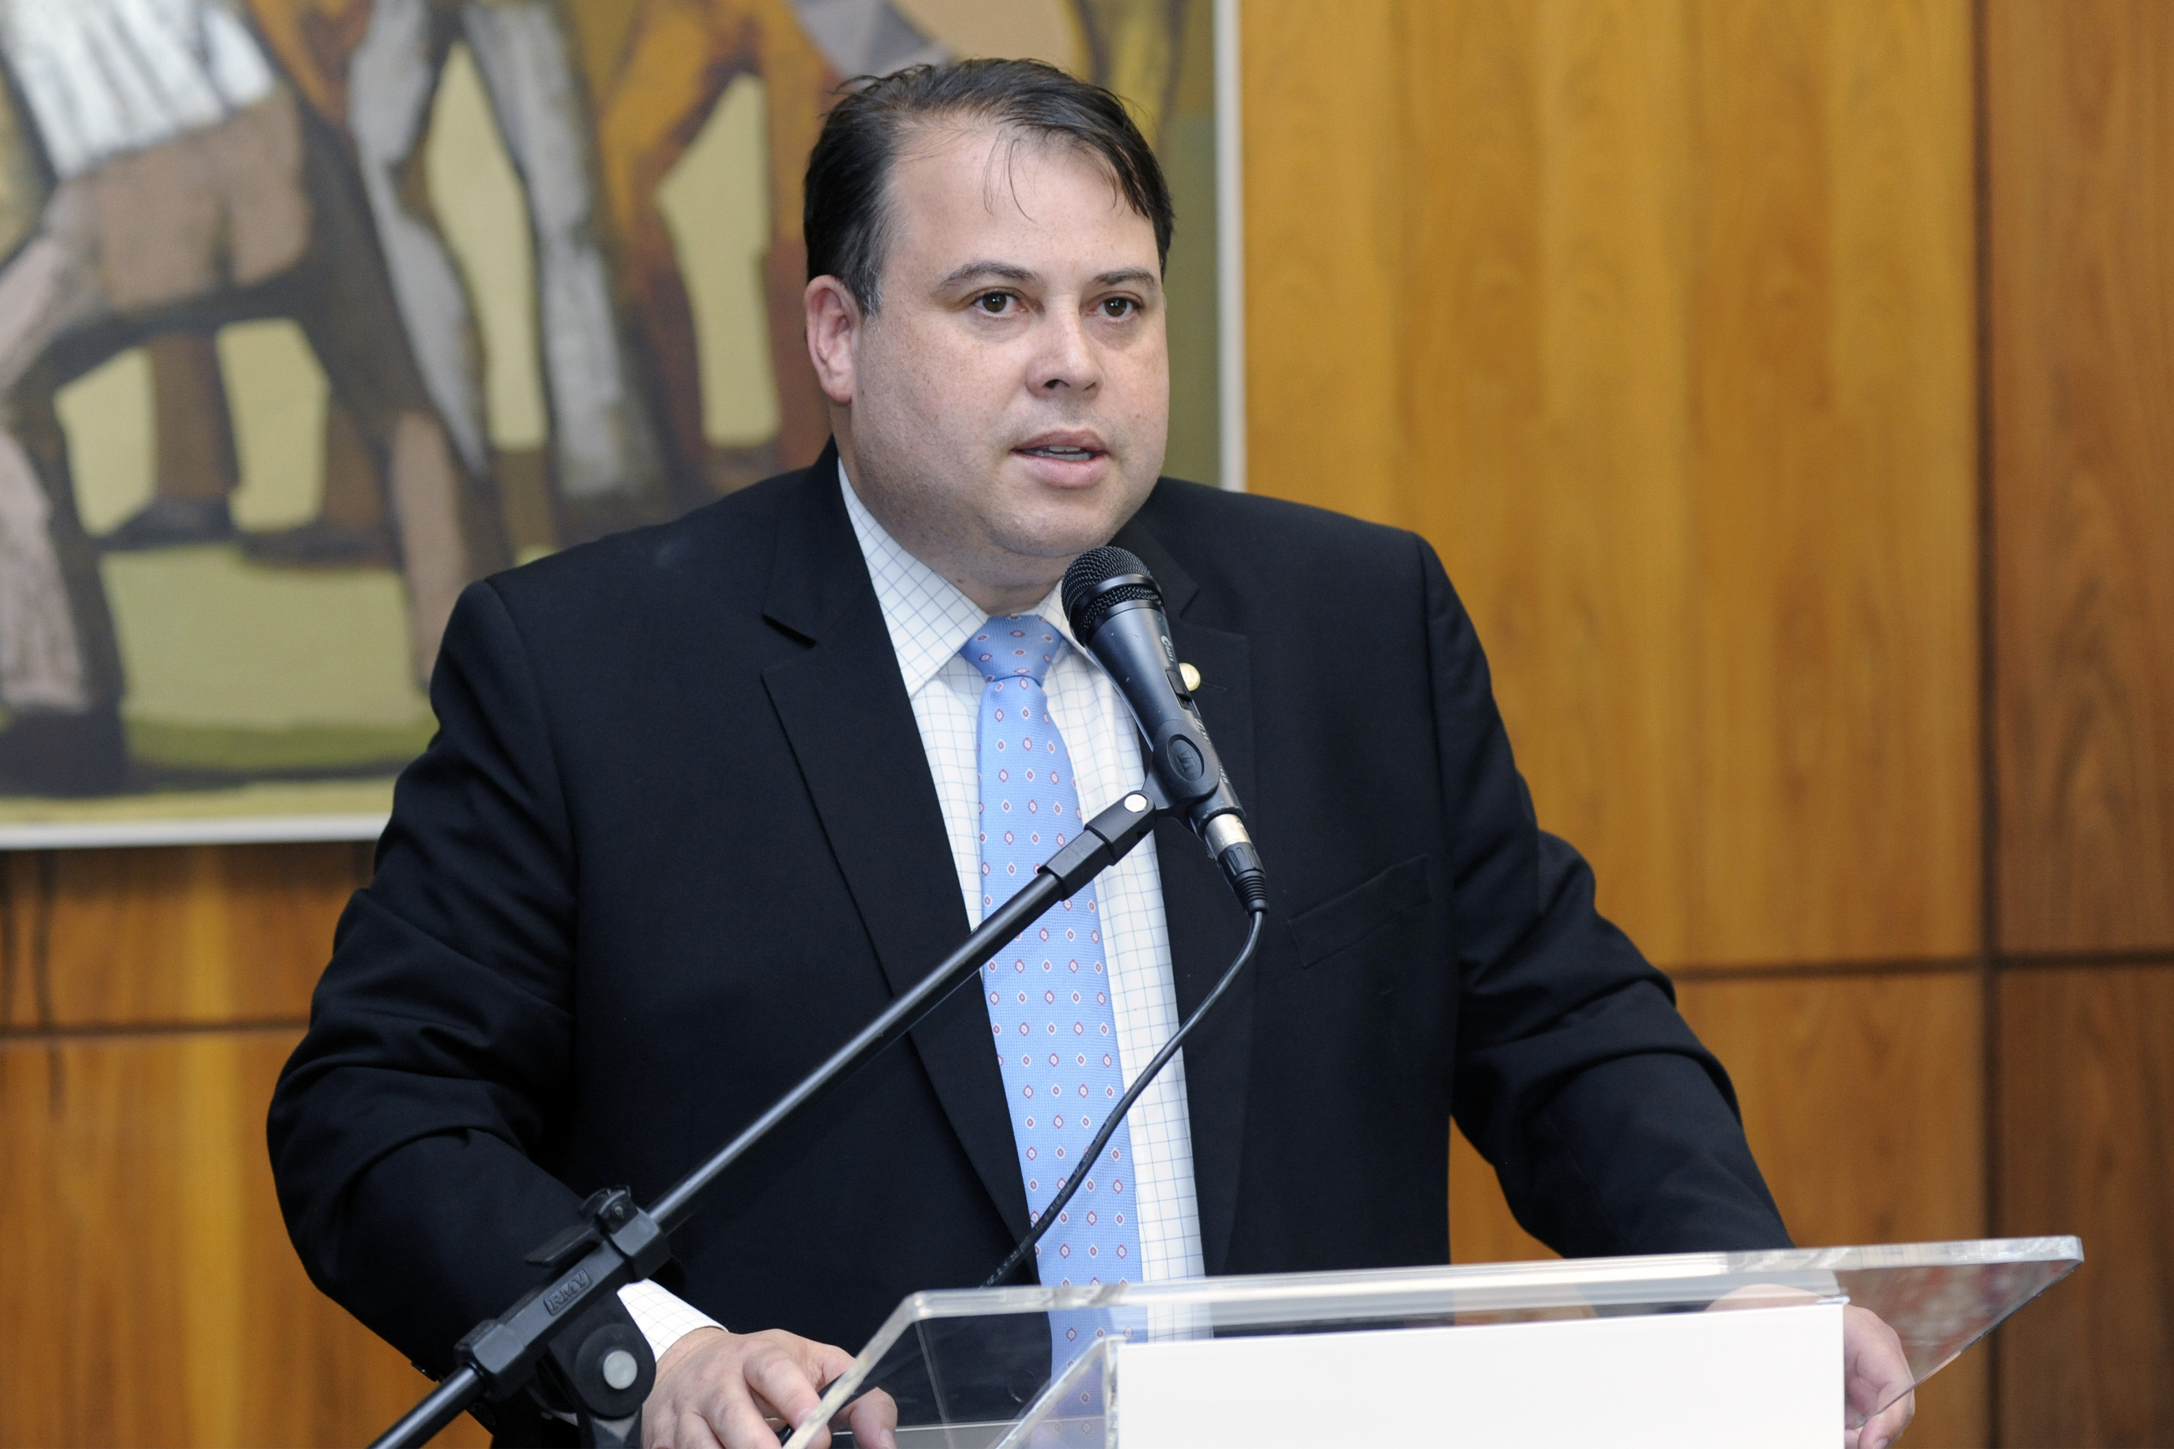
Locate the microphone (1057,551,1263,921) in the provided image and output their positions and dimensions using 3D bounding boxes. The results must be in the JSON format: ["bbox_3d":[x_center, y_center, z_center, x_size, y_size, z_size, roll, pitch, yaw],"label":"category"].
[{"bbox_3d":[0.044,0.002,2.970,0.052,0.215,0.052,-40,-29,24],"label":"microphone"}]

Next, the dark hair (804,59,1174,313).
[{"bbox_3d":[-0.050,-0.264,3.170,0.185,0.175,0.215,-2,2,-24],"label":"dark hair"}]

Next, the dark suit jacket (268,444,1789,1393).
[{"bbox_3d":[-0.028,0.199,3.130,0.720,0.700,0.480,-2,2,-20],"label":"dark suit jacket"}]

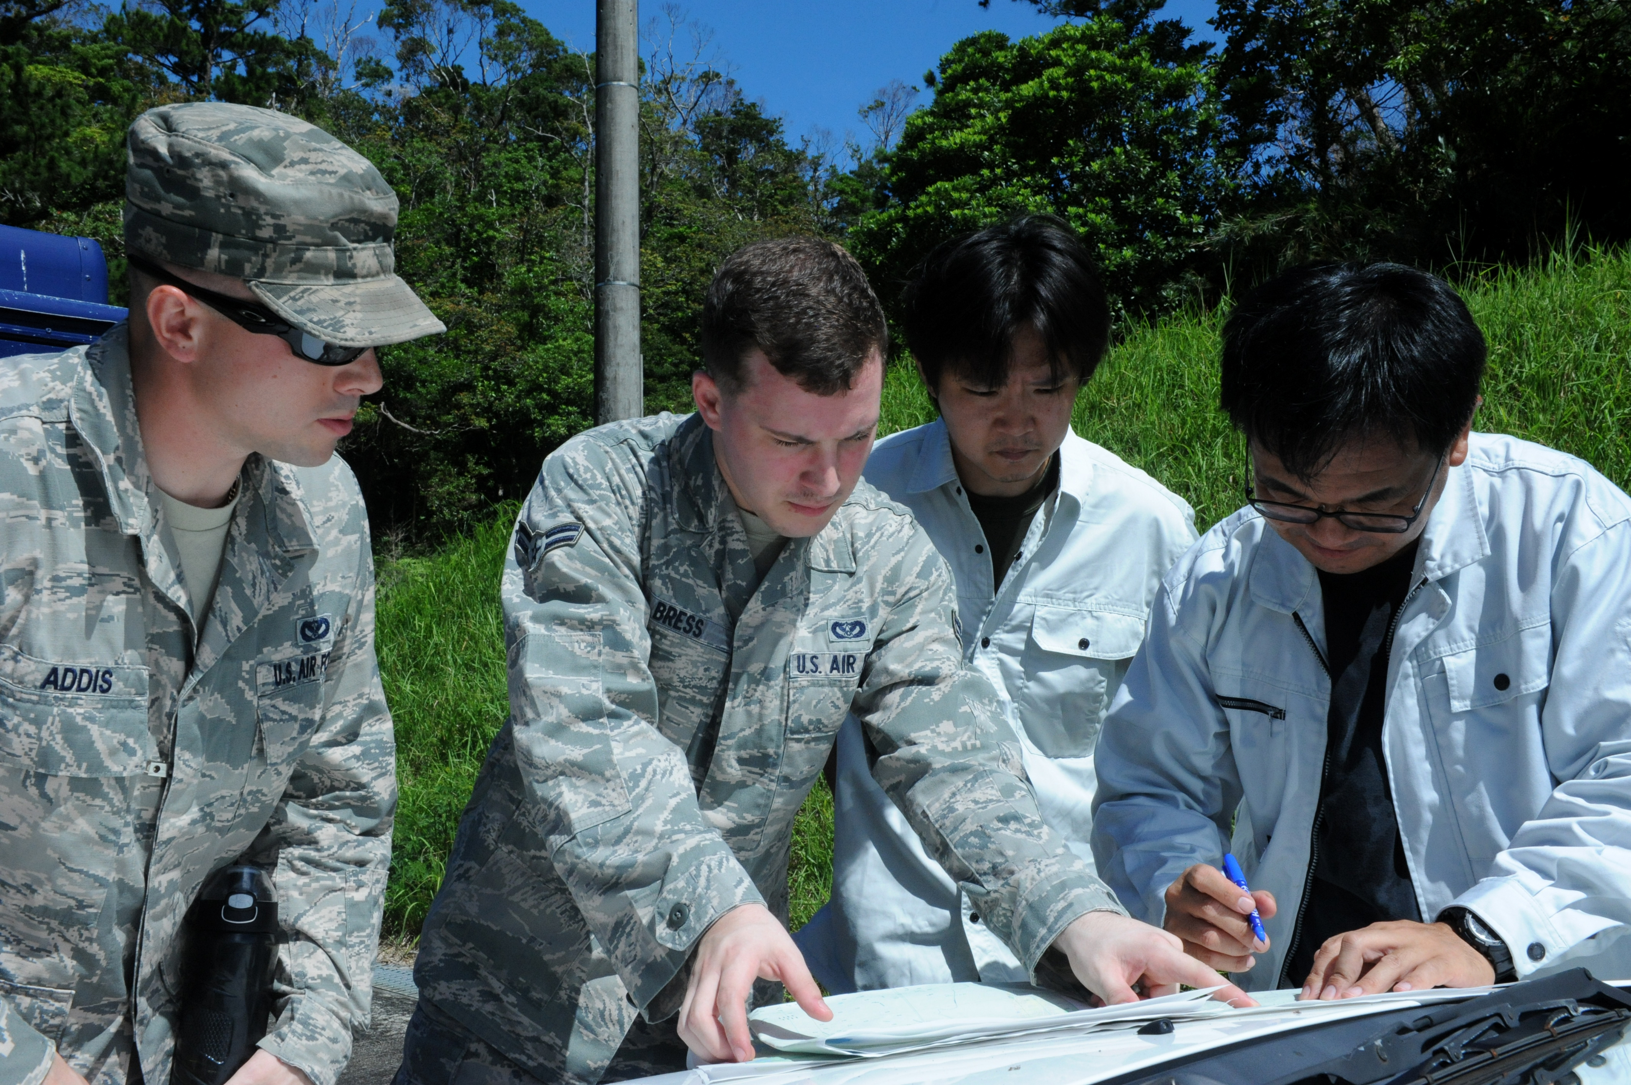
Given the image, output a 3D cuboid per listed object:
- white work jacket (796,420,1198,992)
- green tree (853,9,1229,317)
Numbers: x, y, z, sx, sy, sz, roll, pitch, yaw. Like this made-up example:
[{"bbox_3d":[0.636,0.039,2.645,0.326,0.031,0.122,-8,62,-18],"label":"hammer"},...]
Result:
[{"bbox_3d":[0.225,0.210,1.980,0.520,0.730,0.370,0,-1,5],"label":"white work jacket"},{"bbox_3d":[1.640,-2.650,12.500,2.800,2.500,2.500,0,3,0],"label":"green tree"}]

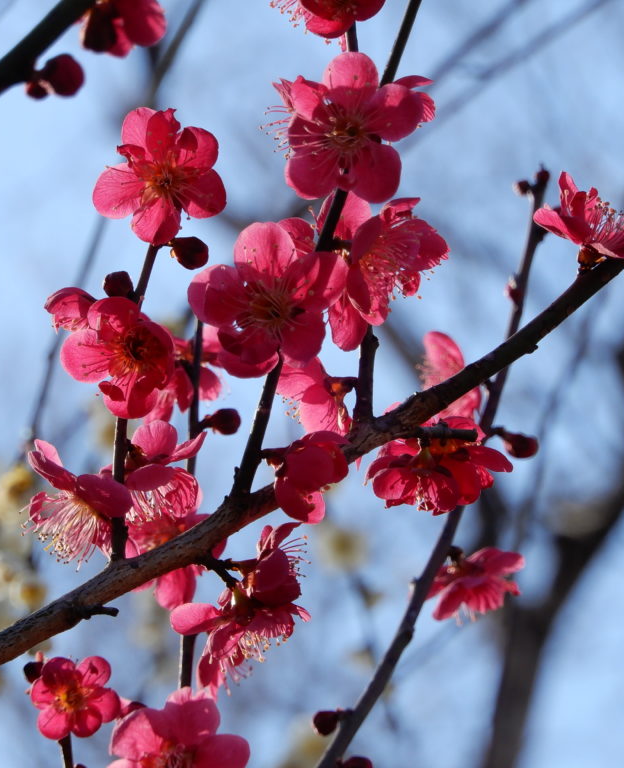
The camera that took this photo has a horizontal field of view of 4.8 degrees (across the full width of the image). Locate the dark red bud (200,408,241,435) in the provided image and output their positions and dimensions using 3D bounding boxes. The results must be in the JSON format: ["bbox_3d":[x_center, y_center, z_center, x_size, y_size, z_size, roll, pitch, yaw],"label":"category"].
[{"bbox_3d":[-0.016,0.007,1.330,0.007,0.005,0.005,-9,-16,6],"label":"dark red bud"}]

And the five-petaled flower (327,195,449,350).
[{"bbox_3d":[0.014,-0.021,1.400,0.022,0.028,0.012,14,-3,-41],"label":"five-petaled flower"}]

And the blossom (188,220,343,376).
[{"bbox_3d":[-0.008,-0.015,1.290,0.027,0.027,0.014,-1,2,5],"label":"blossom"}]

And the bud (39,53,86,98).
[{"bbox_3d":[-0.044,-0.055,1.310,0.008,0.007,0.007,3,-13,18],"label":"bud"}]

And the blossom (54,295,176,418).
[{"bbox_3d":[-0.037,-0.005,1.400,0.021,0.023,0.012,-3,-1,11],"label":"blossom"}]

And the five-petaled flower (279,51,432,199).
[{"bbox_3d":[0.008,-0.045,1.300,0.026,0.026,0.014,0,3,0],"label":"five-petaled flower"}]

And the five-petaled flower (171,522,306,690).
[{"bbox_3d":[-0.014,0.042,1.390,0.027,0.027,0.024,-24,19,7],"label":"five-petaled flower"}]

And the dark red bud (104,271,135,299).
[{"bbox_3d":[-0.037,-0.019,1.400,0.005,0.006,0.005,-37,6,11],"label":"dark red bud"}]

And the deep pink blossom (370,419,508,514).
[{"bbox_3d":[0.024,0.015,1.400,0.028,0.018,0.024,-3,21,1],"label":"deep pink blossom"}]

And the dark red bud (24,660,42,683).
[{"bbox_3d":[-0.053,0.055,1.410,0.004,0.004,0.004,-31,6,10],"label":"dark red bud"}]

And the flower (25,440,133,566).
[{"bbox_3d":[-0.041,0.021,1.300,0.021,0.015,0.022,29,-18,-1],"label":"flower"}]

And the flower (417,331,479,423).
[{"bbox_3d":[0.027,-0.001,1.450,0.013,0.020,0.020,-16,-10,-27],"label":"flower"}]

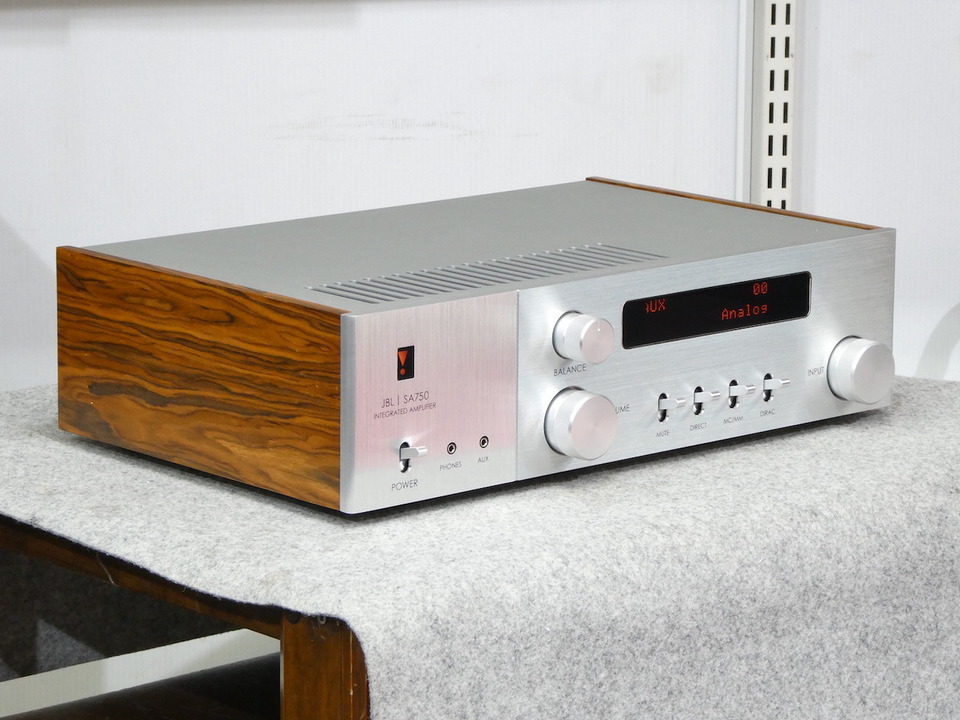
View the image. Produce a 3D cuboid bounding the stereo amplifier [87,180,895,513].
[{"bbox_3d":[0.010,-0.015,2.315,0.451,0.118,0.298,-10,16,-41],"label":"stereo amplifier"}]

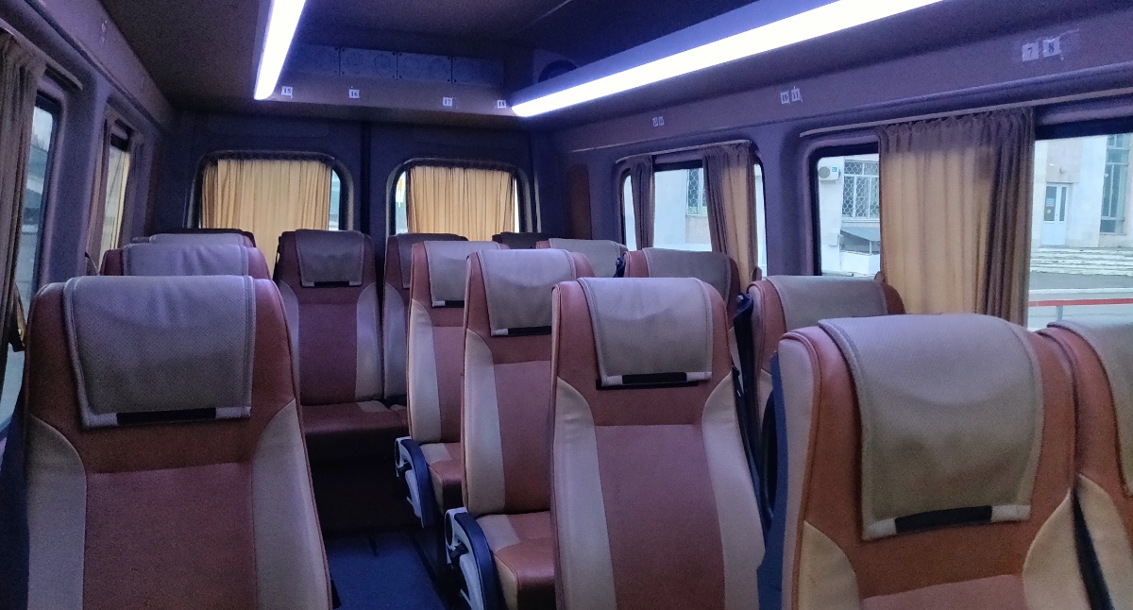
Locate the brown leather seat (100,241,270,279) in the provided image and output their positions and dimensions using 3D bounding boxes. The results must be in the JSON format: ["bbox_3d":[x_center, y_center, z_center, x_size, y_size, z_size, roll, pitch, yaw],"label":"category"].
[{"bbox_3d":[-0.892,0.312,1.941,0.475,0.865,0.760,-2,8,-22],"label":"brown leather seat"}]

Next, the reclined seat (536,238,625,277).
[{"bbox_3d":[0.154,0.304,2.985,0.444,1.052,0.627,-1,7,-22],"label":"reclined seat"}]

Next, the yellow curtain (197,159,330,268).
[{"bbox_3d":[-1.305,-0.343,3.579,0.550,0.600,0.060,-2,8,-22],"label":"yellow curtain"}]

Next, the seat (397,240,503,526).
[{"bbox_3d":[-0.272,0.238,2.624,0.490,0.865,0.770,-2,8,-22],"label":"seat"}]

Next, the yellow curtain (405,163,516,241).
[{"bbox_3d":[-0.491,-0.368,3.906,0.545,0.600,0.060,-2,8,-22],"label":"yellow curtain"}]

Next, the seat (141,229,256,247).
[{"bbox_3d":[-1.359,0.227,3.075,0.434,0.994,0.598,-1,7,-22],"label":"seat"}]

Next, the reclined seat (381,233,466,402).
[{"bbox_3d":[-0.518,0.203,3.414,0.434,0.984,0.608,-1,7,-22],"label":"reclined seat"}]

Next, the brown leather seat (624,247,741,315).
[{"bbox_3d":[0.443,0.311,2.125,0.460,0.870,0.740,-2,8,-22],"label":"brown leather seat"}]

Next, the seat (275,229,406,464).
[{"bbox_3d":[-0.936,0.198,3.283,0.434,0.965,0.618,-1,7,-22],"label":"seat"}]

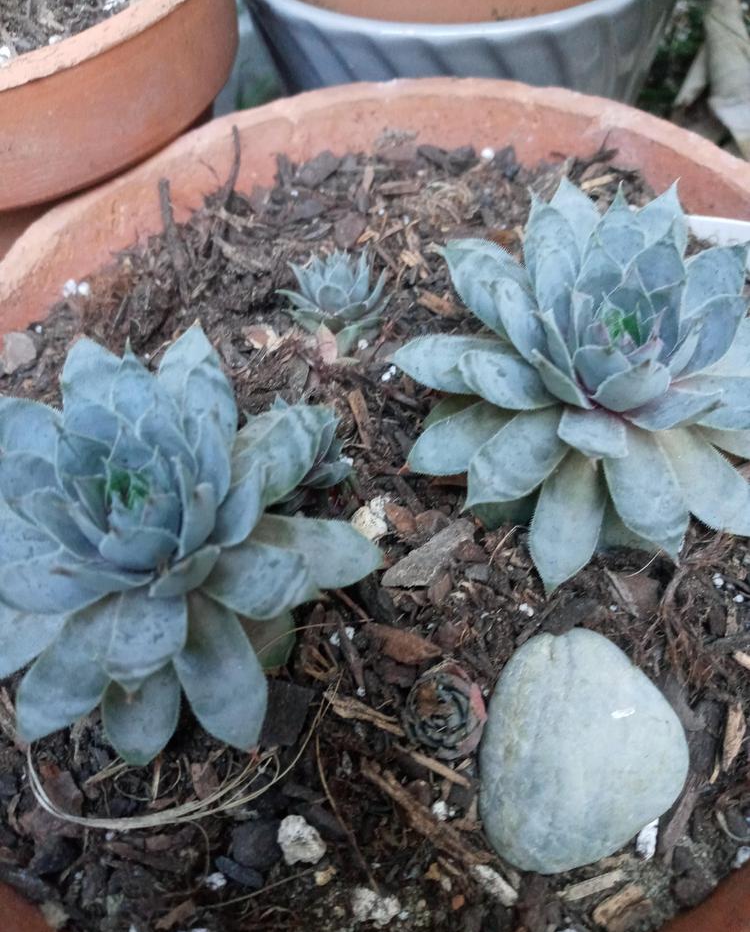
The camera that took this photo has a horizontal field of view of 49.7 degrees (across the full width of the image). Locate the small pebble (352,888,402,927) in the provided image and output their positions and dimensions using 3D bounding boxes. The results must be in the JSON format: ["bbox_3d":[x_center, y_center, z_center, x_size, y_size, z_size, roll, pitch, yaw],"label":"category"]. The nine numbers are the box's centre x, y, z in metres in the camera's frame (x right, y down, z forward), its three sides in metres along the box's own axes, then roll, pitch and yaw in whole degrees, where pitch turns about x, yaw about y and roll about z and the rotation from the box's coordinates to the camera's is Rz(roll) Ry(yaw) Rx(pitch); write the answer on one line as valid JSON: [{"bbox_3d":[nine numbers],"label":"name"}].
[{"bbox_3d":[0.000,0.123,0.227,0.014,0.010,0.010,5,63,13],"label":"small pebble"}]

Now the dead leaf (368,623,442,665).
[{"bbox_3d":[0.008,0.055,0.249,0.024,0.004,0.010,25,66,22],"label":"dead leaf"}]

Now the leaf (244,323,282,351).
[{"bbox_3d":[-0.046,-0.051,0.321,0.009,0.004,0.019,-40,61,-15],"label":"leaf"}]

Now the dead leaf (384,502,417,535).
[{"bbox_3d":[0.008,0.017,0.272,0.007,0.003,0.014,-40,61,-14],"label":"dead leaf"}]

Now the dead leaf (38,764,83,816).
[{"bbox_3d":[-0.093,0.096,0.241,0.008,0.003,0.021,-38,61,-13],"label":"dead leaf"}]

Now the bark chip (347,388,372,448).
[{"bbox_3d":[-0.004,-0.014,0.247,0.004,0.003,0.019,-16,61,3],"label":"bark chip"}]

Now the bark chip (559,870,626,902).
[{"bbox_3d":[0.049,0.094,0.181,0.014,0.003,0.003,-18,61,2],"label":"bark chip"}]

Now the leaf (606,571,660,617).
[{"bbox_3d":[0.082,0.040,0.256,0.014,0.006,0.015,-21,60,-1],"label":"leaf"}]

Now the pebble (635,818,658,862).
[{"bbox_3d":[0.071,0.098,0.213,0.005,0.004,0.010,8,61,14],"label":"pebble"}]

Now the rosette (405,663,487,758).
[{"bbox_3d":[0.021,0.073,0.241,0.026,0.022,0.026,-2,62,9],"label":"rosette"}]

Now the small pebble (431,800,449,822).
[{"bbox_3d":[0.019,0.101,0.237,0.005,0.005,0.006,-10,61,5],"label":"small pebble"}]

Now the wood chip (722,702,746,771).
[{"bbox_3d":[0.084,0.063,0.189,0.003,0.004,0.014,13,66,18],"label":"wood chip"}]

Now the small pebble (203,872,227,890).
[{"bbox_3d":[-0.044,0.114,0.222,0.005,0.003,0.004,-22,58,-4],"label":"small pebble"}]

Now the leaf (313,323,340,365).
[{"bbox_3d":[-0.020,-0.048,0.319,0.009,0.005,0.018,-14,77,1],"label":"leaf"}]

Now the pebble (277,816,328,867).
[{"bbox_3d":[-0.021,0.103,0.223,0.011,0.008,0.014,-33,60,-11],"label":"pebble"}]

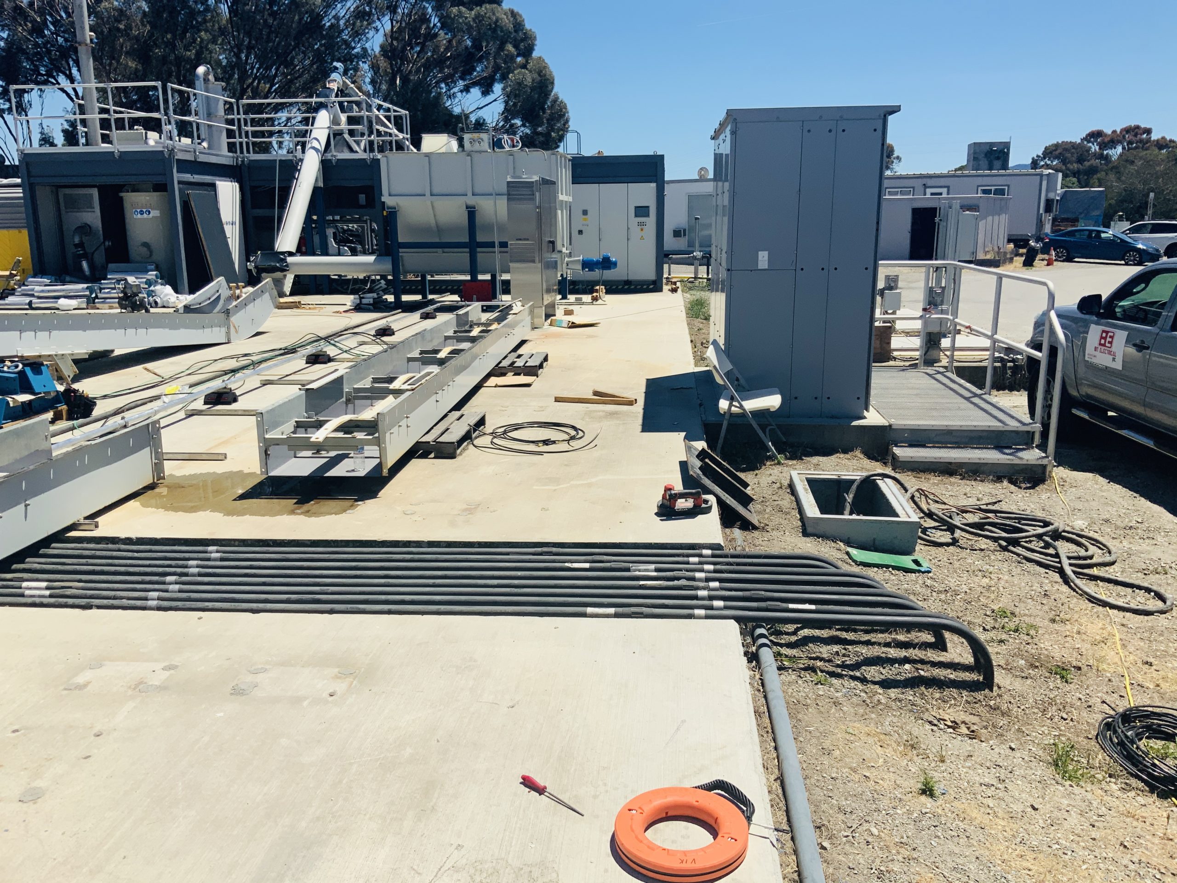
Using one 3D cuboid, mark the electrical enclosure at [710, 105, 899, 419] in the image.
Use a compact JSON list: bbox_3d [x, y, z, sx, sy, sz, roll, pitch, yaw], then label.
[{"bbox_3d":[1.702,-1.545,8.460,1.220,2.270,2.500,1,13,4],"label":"electrical enclosure"}]

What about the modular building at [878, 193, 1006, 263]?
[{"bbox_3d":[13.370,-8.574,39.687,6.000,2.448,2.500,12,18,43],"label":"modular building"}]

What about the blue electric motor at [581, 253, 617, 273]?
[{"bbox_3d":[0.193,-3.265,18.031,0.680,0.385,0.360,1,13,4],"label":"blue electric motor"}]

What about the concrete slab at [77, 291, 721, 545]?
[{"bbox_3d":[-3.418,-1.332,13.189,9.500,0.220,16.500,1,13,5],"label":"concrete slab"}]

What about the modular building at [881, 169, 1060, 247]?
[{"bbox_3d":[16.550,-11.211,47.706,11.000,3.247,2.800,10,17,37],"label":"modular building"}]

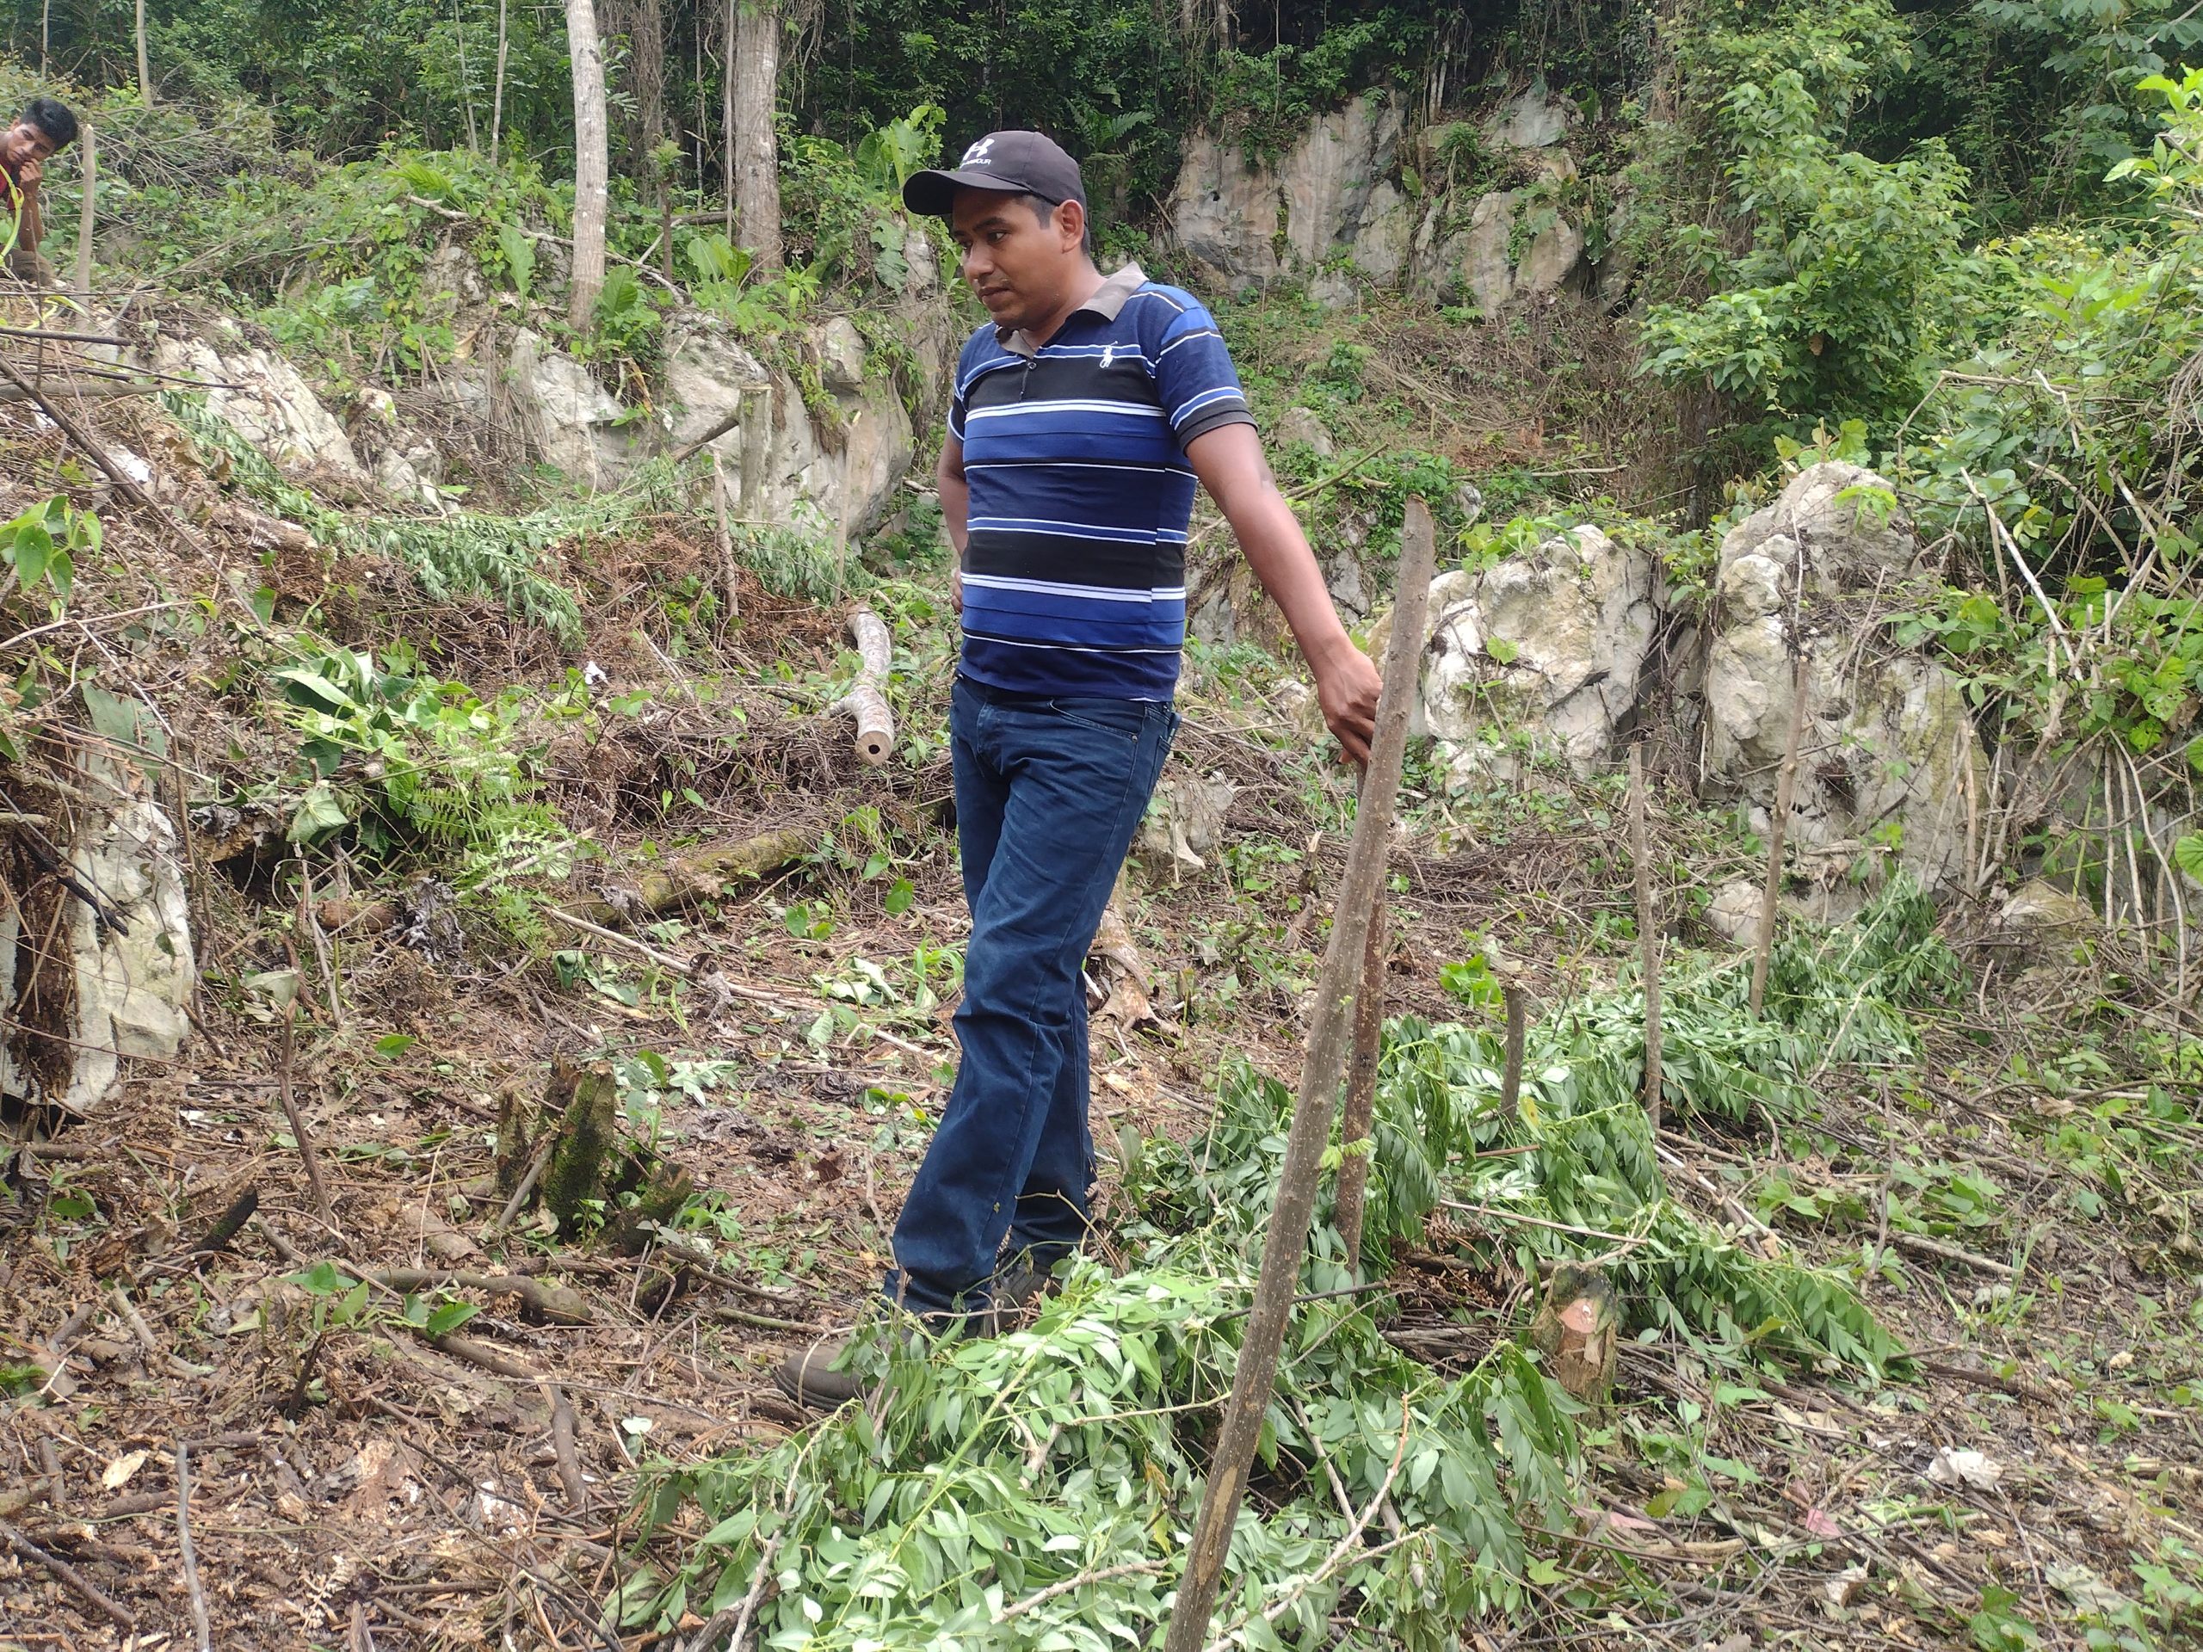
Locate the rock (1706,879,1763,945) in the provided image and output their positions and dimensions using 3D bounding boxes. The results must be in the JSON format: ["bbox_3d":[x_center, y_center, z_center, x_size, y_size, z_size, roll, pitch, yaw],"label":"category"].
[{"bbox_3d":[2.141,0.288,5.800,0.200,0.200,0.190,3,7,20],"label":"rock"}]

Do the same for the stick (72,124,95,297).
[{"bbox_3d":[-3.368,-2.024,5.700,0.045,0.620,0.045,5,7,-1],"label":"stick"}]

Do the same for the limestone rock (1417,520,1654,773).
[{"bbox_3d":[1.694,-0.668,6.700,0.870,0.930,0.700,2,7,14],"label":"limestone rock"}]

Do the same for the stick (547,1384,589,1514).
[{"bbox_3d":[-0.670,0.763,2.152,0.040,0.040,0.270,-3,7,-22],"label":"stick"}]

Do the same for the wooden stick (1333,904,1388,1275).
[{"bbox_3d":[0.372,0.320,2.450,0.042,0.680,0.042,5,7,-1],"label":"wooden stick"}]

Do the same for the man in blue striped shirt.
[{"bbox_3d":[-0.031,-0.091,2.306,0.570,1.680,0.650,-6,9,-40],"label":"man in blue striped shirt"}]

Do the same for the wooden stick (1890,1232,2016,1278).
[{"bbox_3d":[1.528,0.770,3.090,0.220,0.025,0.025,12,13,36],"label":"wooden stick"}]

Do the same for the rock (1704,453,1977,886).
[{"bbox_3d":[2.495,-0.520,5.800,0.850,1.350,0.750,3,7,23],"label":"rock"}]

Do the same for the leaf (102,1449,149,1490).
[{"bbox_3d":[-1.157,0.752,2.038,0.042,0.020,0.068,1,7,12],"label":"leaf"}]

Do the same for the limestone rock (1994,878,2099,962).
[{"bbox_3d":[3.351,0.339,6.100,0.350,0.260,0.280,4,8,29],"label":"limestone rock"}]

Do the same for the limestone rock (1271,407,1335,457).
[{"bbox_3d":[1.353,-2.632,11.500,0.400,0.310,0.320,0,7,0],"label":"limestone rock"}]

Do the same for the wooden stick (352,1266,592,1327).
[{"bbox_3d":[-0.927,0.678,2.518,0.340,0.055,0.065,2,7,18],"label":"wooden stick"}]

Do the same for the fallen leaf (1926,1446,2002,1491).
[{"bbox_3d":[1.088,0.805,2.168,0.090,0.030,0.060,3,7,28],"label":"fallen leaf"}]

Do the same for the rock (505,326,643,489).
[{"bbox_3d":[-2.241,-1.773,7.300,0.540,0.620,0.450,-2,7,-17],"label":"rock"}]

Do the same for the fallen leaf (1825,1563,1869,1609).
[{"bbox_3d":[0.847,0.862,1.950,0.050,0.030,0.045,0,7,0],"label":"fallen leaf"}]

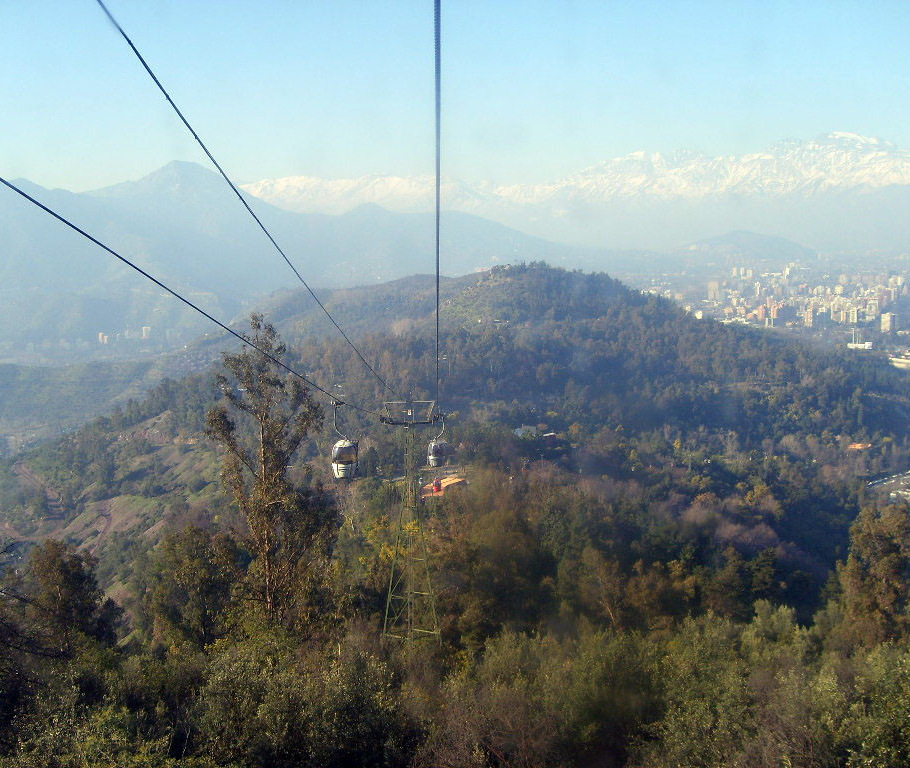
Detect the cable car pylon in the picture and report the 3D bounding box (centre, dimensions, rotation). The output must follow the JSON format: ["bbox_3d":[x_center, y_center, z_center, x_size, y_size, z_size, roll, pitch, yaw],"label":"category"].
[{"bbox_3d":[-3.305,10.375,77.161,4.400,18.067,4.000,0,-2,-1],"label":"cable car pylon"}]

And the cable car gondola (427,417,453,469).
[{"bbox_3d":[-1.178,3.909,69.924,1.270,3.450,1.550,0,7,-1],"label":"cable car gondola"}]

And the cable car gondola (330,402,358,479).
[{"bbox_3d":[-4.993,2.564,46.921,1.250,3.450,1.550,0,7,-1],"label":"cable car gondola"}]

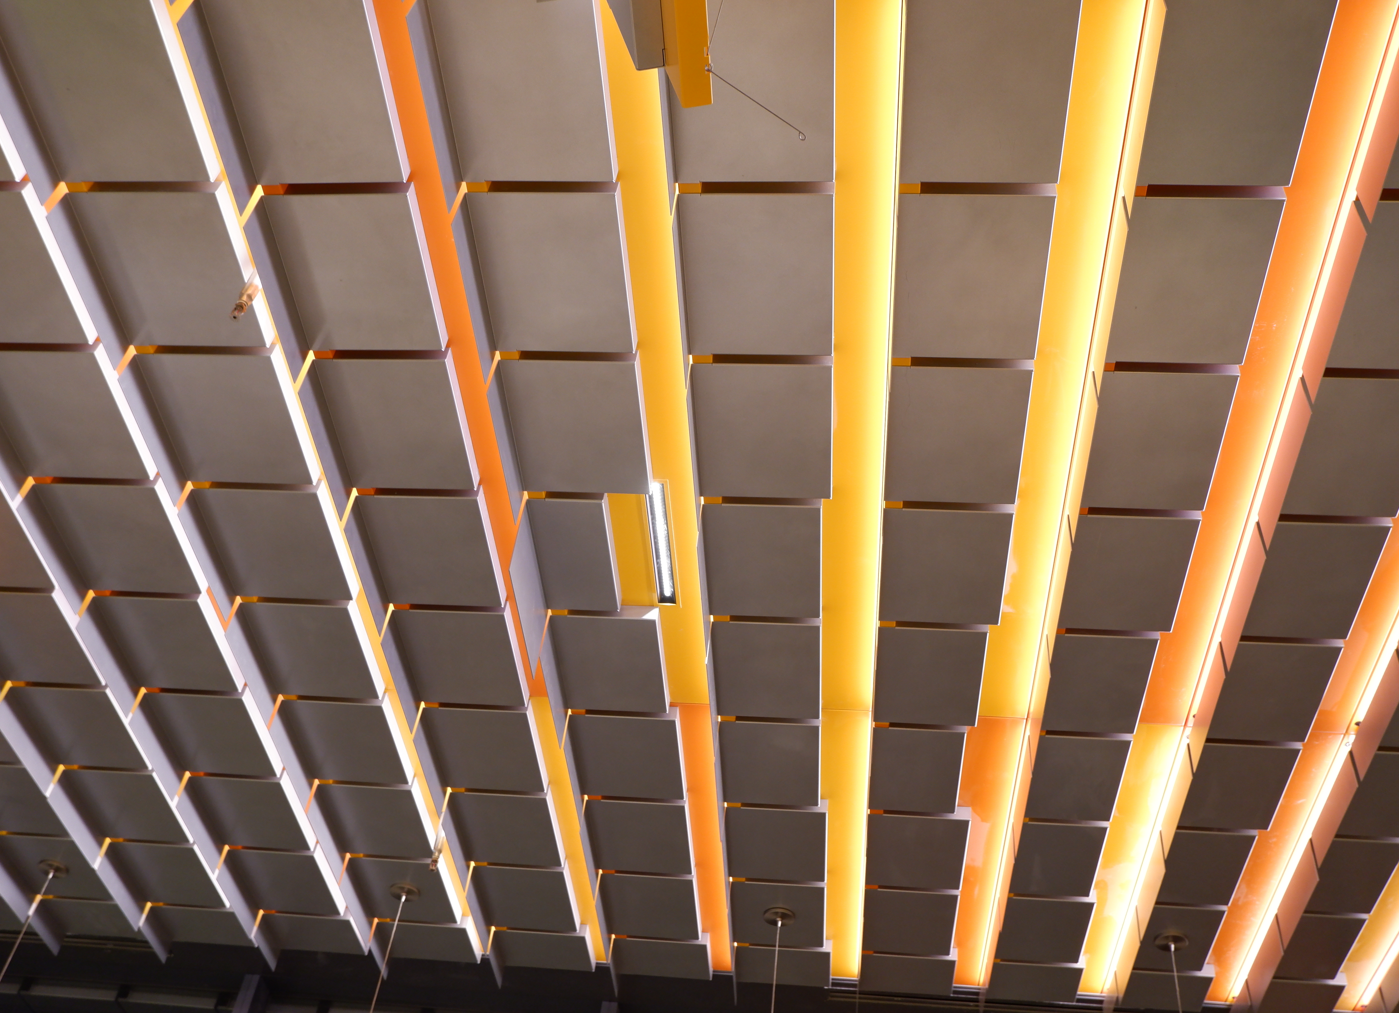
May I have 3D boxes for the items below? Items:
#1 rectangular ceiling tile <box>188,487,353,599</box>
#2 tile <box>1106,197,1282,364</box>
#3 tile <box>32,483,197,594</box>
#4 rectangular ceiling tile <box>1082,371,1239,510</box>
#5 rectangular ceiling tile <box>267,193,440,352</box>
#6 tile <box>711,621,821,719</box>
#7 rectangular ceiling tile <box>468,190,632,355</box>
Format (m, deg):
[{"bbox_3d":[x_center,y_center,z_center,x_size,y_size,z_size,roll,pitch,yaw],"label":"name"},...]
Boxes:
[{"bbox_3d":[-1.553,0.134,5.135,0.459,0.040,0.562,2,-46,7],"label":"rectangular ceiling tile"},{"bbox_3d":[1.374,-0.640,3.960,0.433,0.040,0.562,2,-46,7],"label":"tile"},{"bbox_3d":[-2.151,0.116,5.205,0.460,0.040,0.562,2,-46,7],"label":"tile"},{"bbox_3d":[1.409,-0.207,4.373,0.435,0.040,0.562,2,-46,7],"label":"rectangular ceiling tile"},{"bbox_3d":[-1.036,-0.714,4.240,0.434,0.040,0.562,2,-46,7],"label":"rectangular ceiling tile"},{"bbox_3d":[0.264,0.622,5.341,0.400,0.040,0.562,2,-46,7],"label":"tile"},{"bbox_3d":[-0.432,-0.696,4.170,0.435,0.040,0.562,2,-46,7],"label":"rectangular ceiling tile"}]

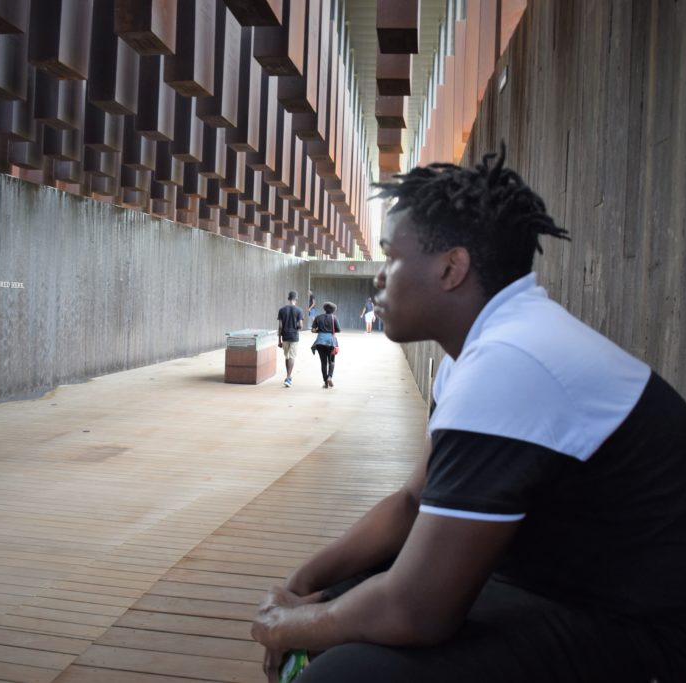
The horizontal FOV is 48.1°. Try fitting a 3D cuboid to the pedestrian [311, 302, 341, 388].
[{"bbox_3d":[-0.315,0.080,14.700,0.550,1.650,0.400,2,3,5],"label":"pedestrian"}]

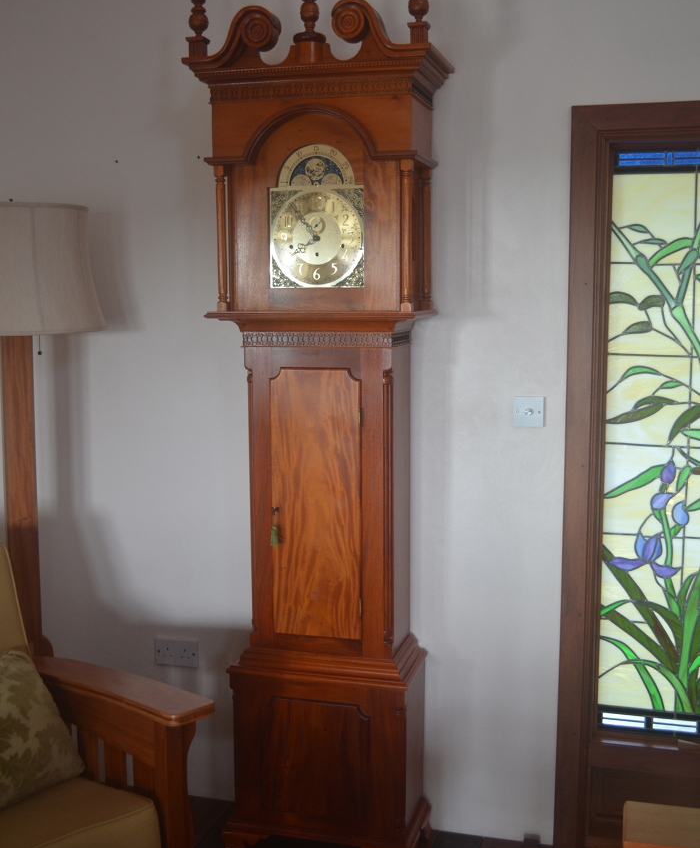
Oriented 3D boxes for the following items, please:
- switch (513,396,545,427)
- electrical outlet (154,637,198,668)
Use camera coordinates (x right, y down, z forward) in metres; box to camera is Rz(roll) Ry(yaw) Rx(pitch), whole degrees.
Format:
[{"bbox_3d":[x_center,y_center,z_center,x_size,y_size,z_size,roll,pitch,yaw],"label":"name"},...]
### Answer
[{"bbox_3d":[0.498,-0.033,2.920,0.086,0.086,0.016,2,8,15],"label":"switch"},{"bbox_3d":[-0.546,0.726,3.318,0.147,0.086,0.012,2,8,15],"label":"electrical outlet"}]

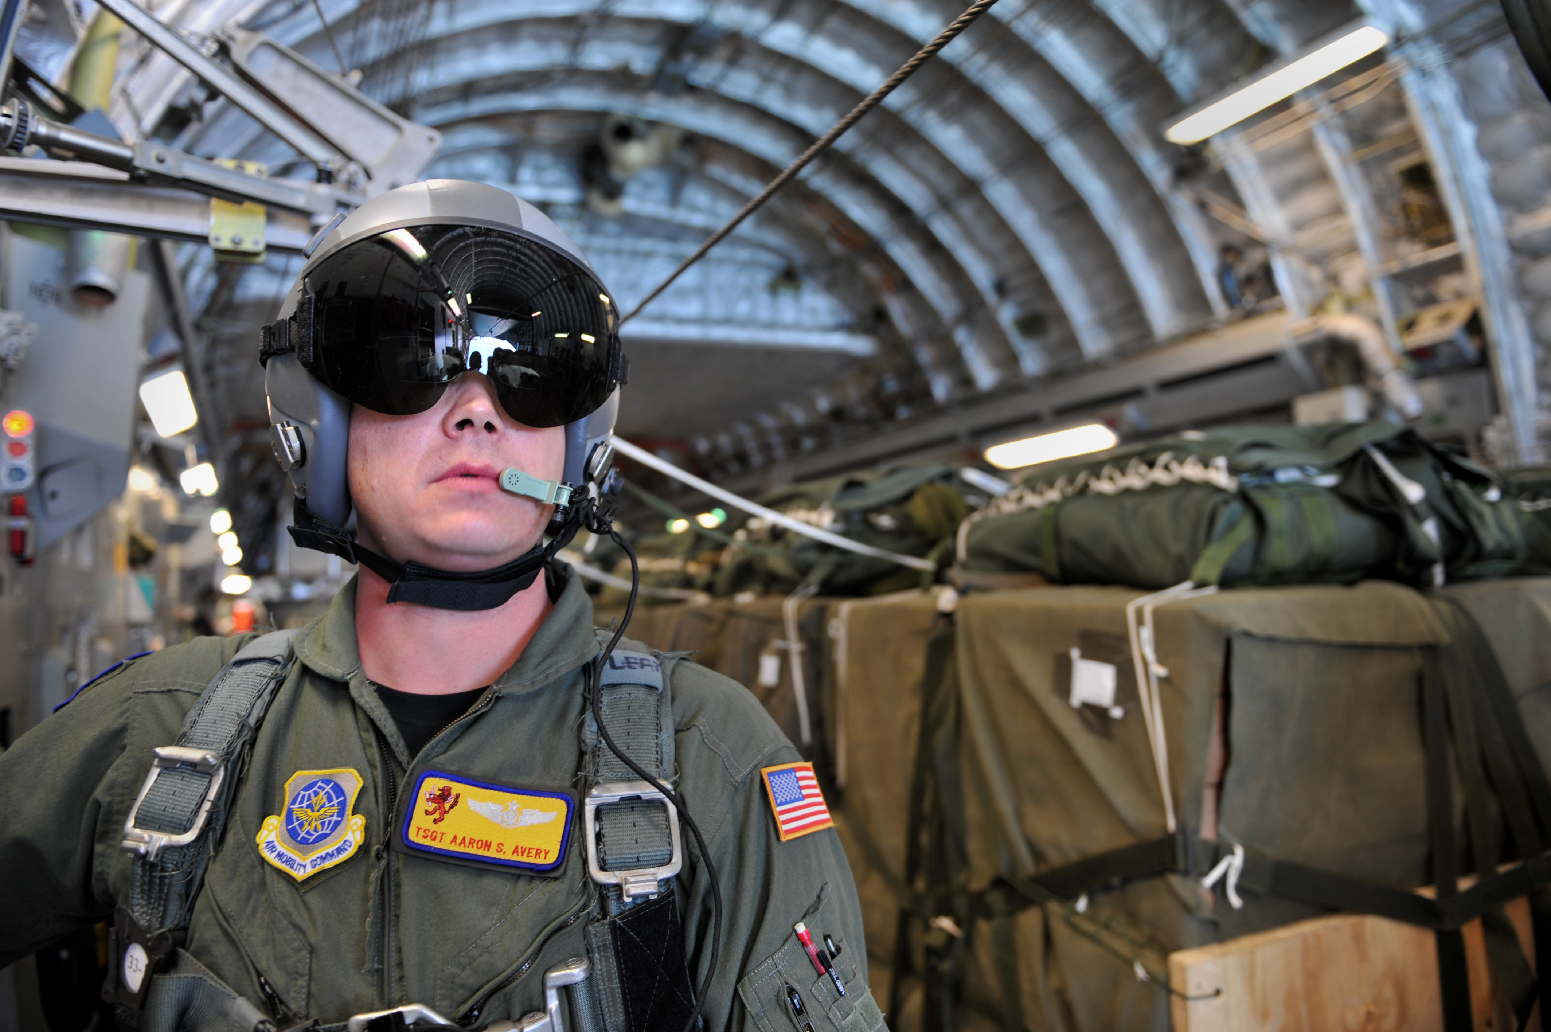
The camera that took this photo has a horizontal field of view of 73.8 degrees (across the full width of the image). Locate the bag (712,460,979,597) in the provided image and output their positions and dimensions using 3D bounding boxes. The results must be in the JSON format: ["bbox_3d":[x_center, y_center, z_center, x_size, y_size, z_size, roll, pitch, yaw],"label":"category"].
[{"bbox_3d":[0.345,0.082,3.280,0.800,0.350,0.730,3,-6,-28],"label":"bag"}]

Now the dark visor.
[{"bbox_3d":[-0.203,-0.115,0.683,0.220,0.135,0.105,2,-12,-22],"label":"dark visor"}]

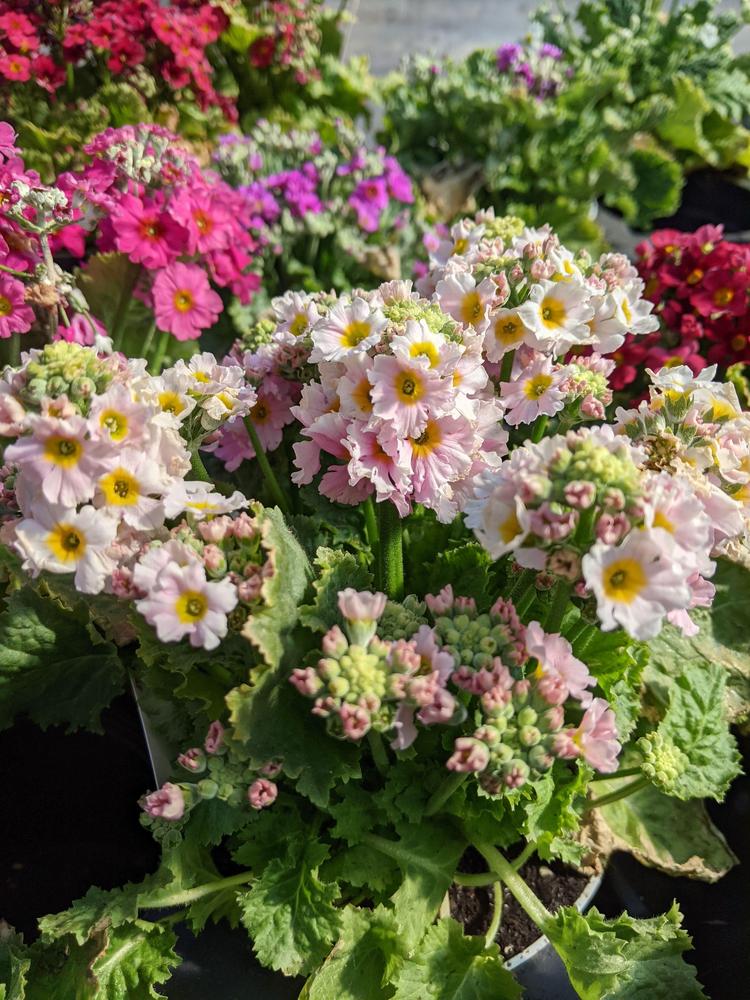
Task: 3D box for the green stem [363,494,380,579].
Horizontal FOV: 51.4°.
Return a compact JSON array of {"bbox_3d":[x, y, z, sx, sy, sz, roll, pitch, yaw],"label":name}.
[{"bbox_3d":[-0.001,0.015,0.294,0.005,0.035,0.005,-5,16,4],"label":"green stem"}]

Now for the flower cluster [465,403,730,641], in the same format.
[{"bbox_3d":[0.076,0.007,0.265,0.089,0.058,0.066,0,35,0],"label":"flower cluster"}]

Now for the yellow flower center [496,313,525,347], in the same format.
[{"bbox_3d":[0.052,-0.065,0.299,0.011,0.012,0.005,3,15,10],"label":"yellow flower center"}]

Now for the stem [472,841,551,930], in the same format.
[{"bbox_3d":[0.051,0.144,0.292,0.007,0.007,0.044,-40,75,0],"label":"stem"}]

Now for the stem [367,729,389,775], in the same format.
[{"bbox_3d":[0.001,0.088,0.274,0.005,0.031,0.005,-6,37,5],"label":"stem"}]

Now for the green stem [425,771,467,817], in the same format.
[{"bbox_3d":[0.027,0.111,0.295,0.006,0.021,0.006,44,21,0],"label":"green stem"}]

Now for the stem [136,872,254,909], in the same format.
[{"bbox_3d":[-0.067,0.148,0.294,0.043,0.005,0.005,-10,39,-10],"label":"stem"}]

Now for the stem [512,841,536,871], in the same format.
[{"bbox_3d":[0.058,0.137,0.300,0.004,0.004,0.015,41,84,0],"label":"stem"}]

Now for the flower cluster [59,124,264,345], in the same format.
[{"bbox_3d":[-0.098,-0.128,0.376,0.083,0.082,0.072,0,38,0],"label":"flower cluster"}]

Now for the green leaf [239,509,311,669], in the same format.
[{"bbox_3d":[-0.037,0.032,0.290,0.023,0.047,0.035,0,38,0],"label":"green leaf"}]

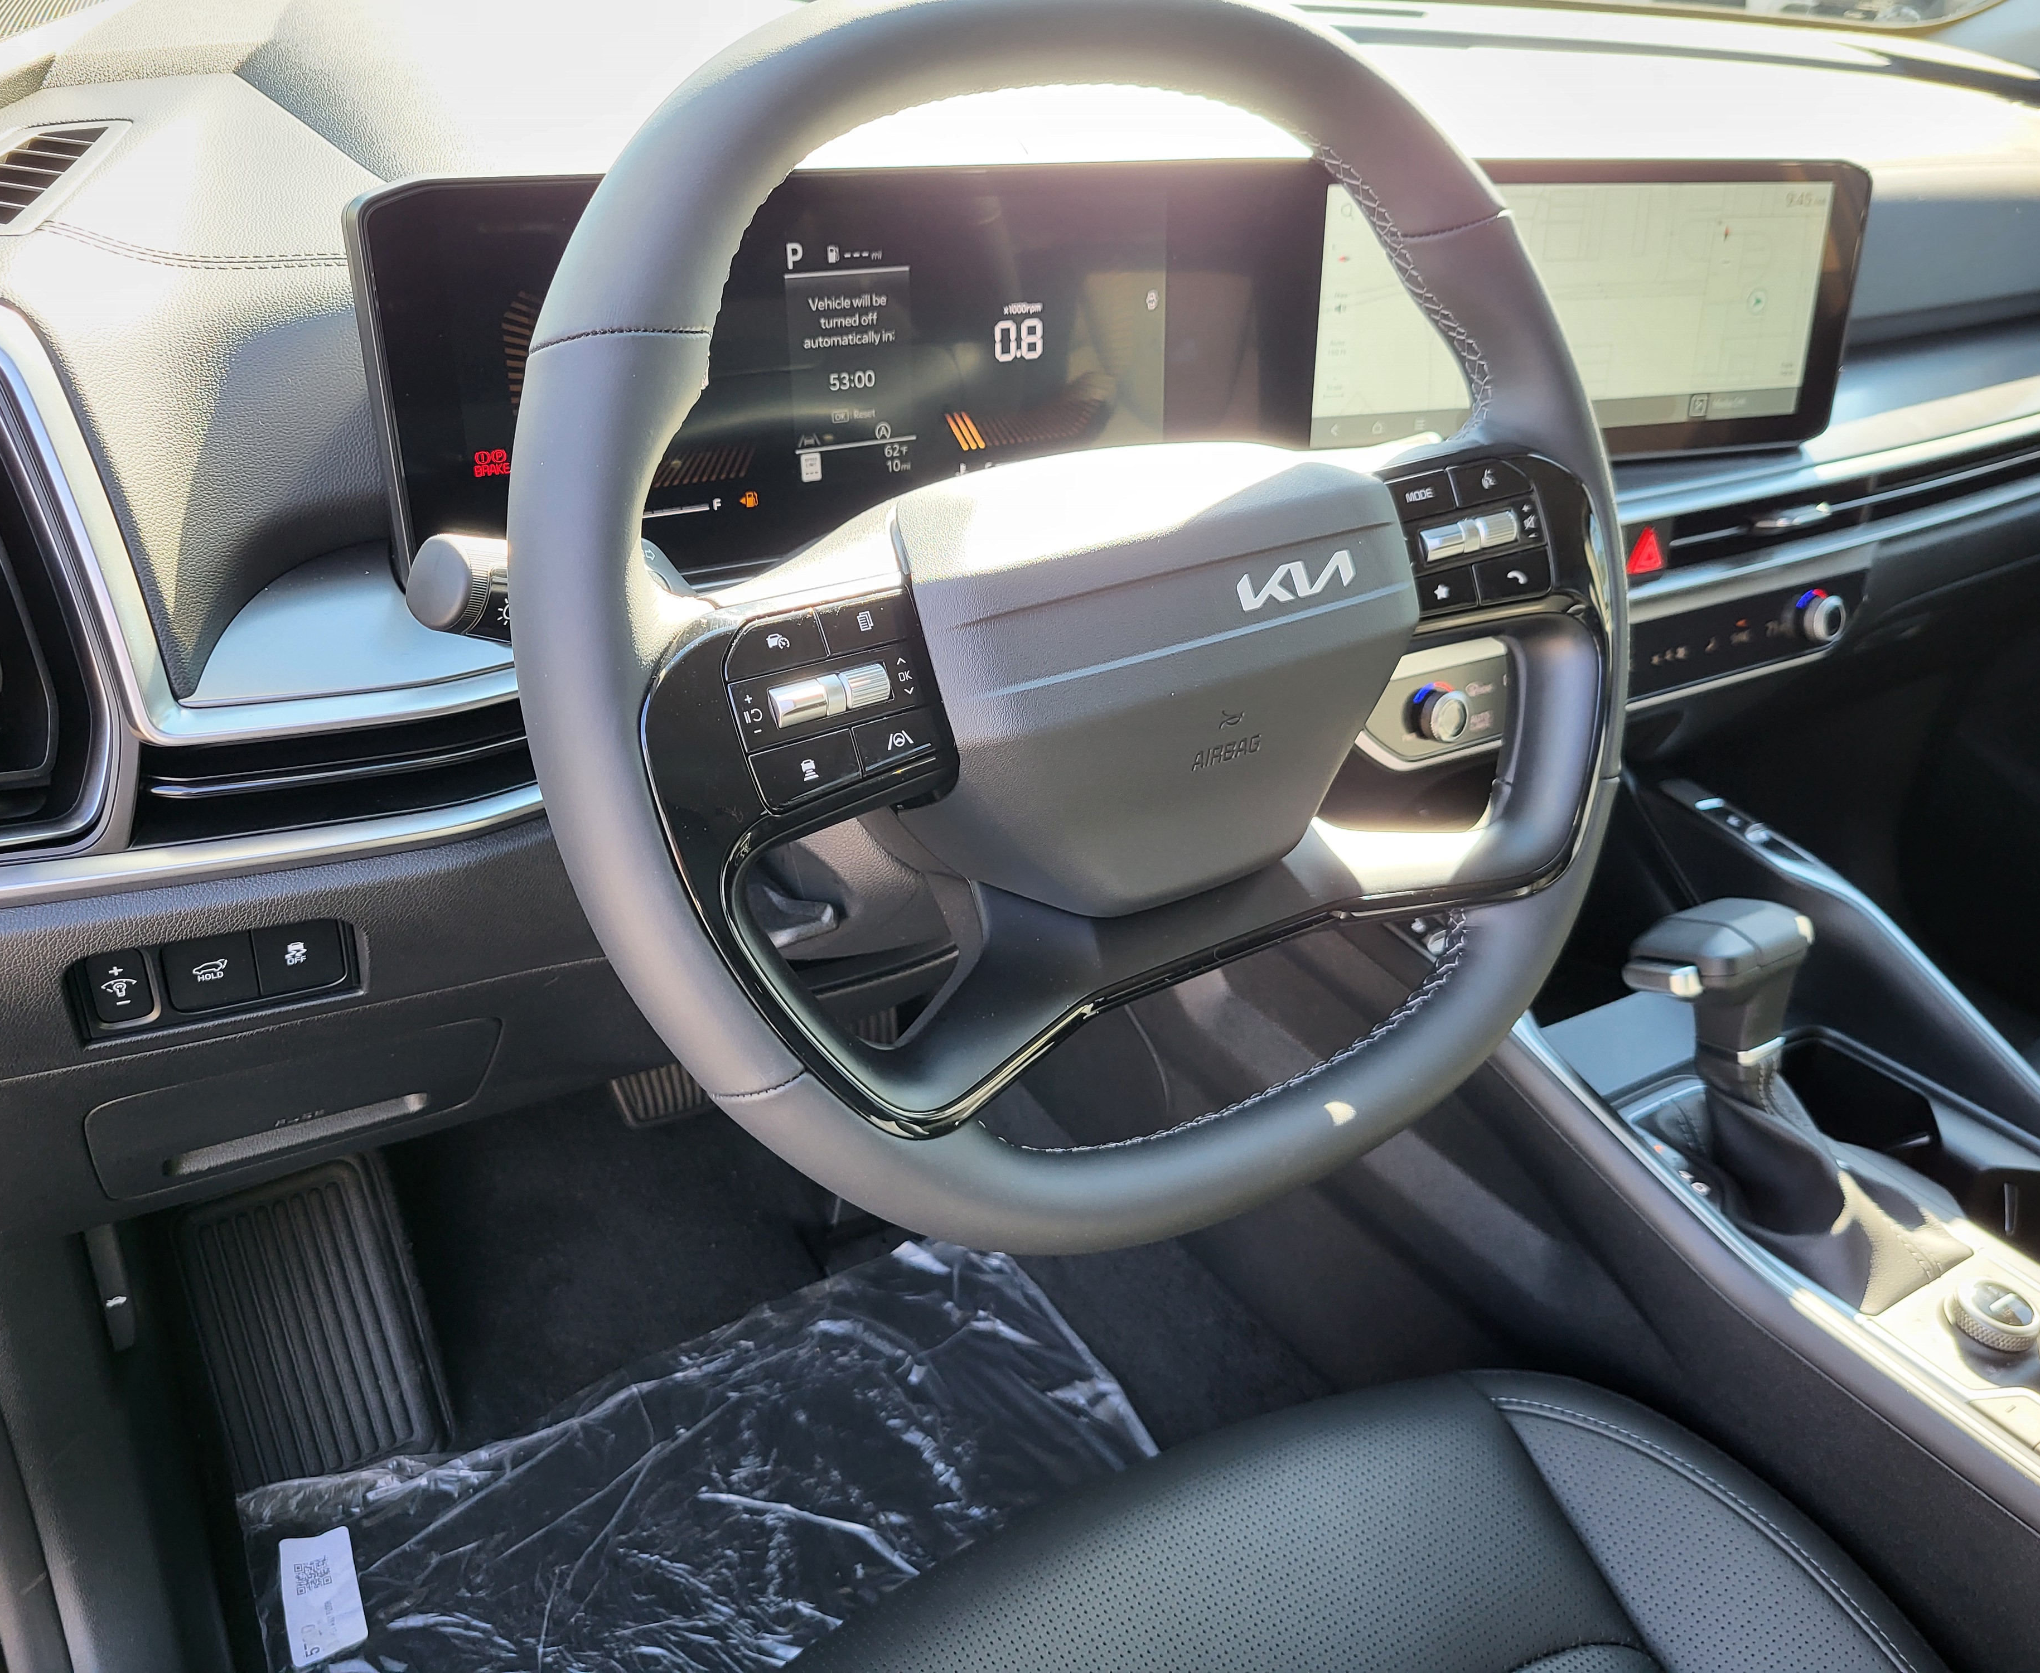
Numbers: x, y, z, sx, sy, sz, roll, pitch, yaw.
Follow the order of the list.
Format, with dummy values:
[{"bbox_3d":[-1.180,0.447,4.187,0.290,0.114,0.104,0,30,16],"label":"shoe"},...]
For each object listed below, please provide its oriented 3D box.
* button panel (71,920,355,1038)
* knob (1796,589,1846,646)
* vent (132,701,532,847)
[{"bbox_3d":[-0.262,0.046,0.550,0.084,0.029,0.018,-11,24,-27],"label":"button panel"},{"bbox_3d":[0.406,-0.110,0.848,0.026,0.026,0.019,-11,16,-27],"label":"knob"},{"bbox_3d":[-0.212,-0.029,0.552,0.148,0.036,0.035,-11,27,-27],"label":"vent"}]

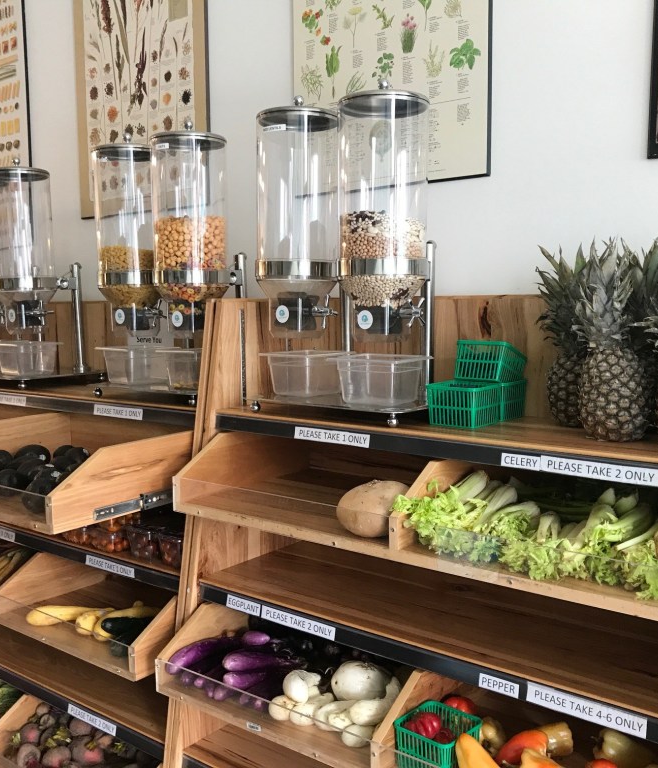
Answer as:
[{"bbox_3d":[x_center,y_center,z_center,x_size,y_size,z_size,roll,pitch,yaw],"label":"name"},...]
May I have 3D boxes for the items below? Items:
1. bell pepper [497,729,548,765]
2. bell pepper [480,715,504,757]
[{"bbox_3d":[0.340,0.638,1.454,0.070,0.070,0.090,4,8,37],"label":"bell pepper"},{"bbox_3d":[0.286,0.625,1.465,0.068,0.078,0.068,4,7,39],"label":"bell pepper"}]

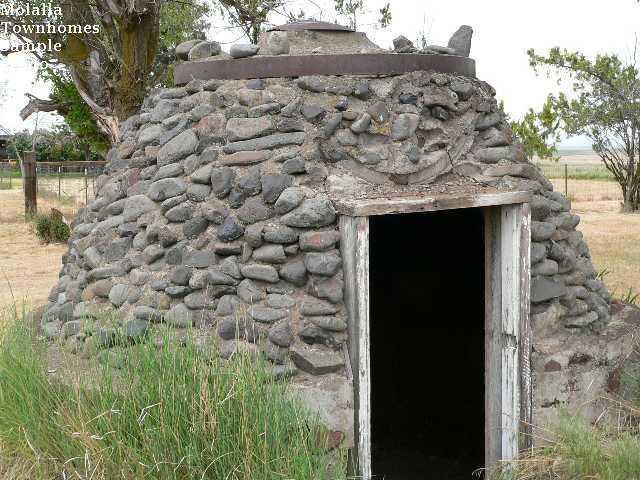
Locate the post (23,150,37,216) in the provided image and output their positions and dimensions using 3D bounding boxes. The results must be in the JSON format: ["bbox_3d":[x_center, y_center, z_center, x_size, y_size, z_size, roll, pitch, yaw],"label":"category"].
[{"bbox_3d":[-5.787,-1.099,17.000,0.235,1.380,0.235,-2,6,-18],"label":"post"}]

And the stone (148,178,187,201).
[{"bbox_3d":[-0.681,-0.223,3.797,0.155,0.100,0.110,4,7,34],"label":"stone"}]

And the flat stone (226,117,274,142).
[{"bbox_3d":[-0.370,-0.589,4.531,0.257,0.106,0.150,-7,3,19],"label":"flat stone"}]

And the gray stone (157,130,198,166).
[{"bbox_3d":[-0.649,-0.422,3.898,0.175,0.160,0.120,4,8,36],"label":"gray stone"}]

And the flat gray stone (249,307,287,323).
[{"bbox_3d":[-0.248,0.359,4.094,0.188,0.072,0.130,2,6,10],"label":"flat gray stone"}]

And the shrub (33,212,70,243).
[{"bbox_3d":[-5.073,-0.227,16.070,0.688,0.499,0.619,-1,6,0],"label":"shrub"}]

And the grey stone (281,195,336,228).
[{"bbox_3d":[-0.057,-0.137,4.249,0.273,0.138,0.170,-10,5,5],"label":"grey stone"}]

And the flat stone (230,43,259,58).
[{"bbox_3d":[-0.428,-1.075,4.825,0.157,0.082,0.120,-5,5,12],"label":"flat stone"}]

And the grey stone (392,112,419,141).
[{"bbox_3d":[0.382,-0.507,3.797,0.125,0.125,0.100,-3,6,-20],"label":"grey stone"}]

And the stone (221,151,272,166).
[{"bbox_3d":[-0.388,-0.425,4.431,0.268,0.060,0.130,-9,3,19],"label":"stone"}]

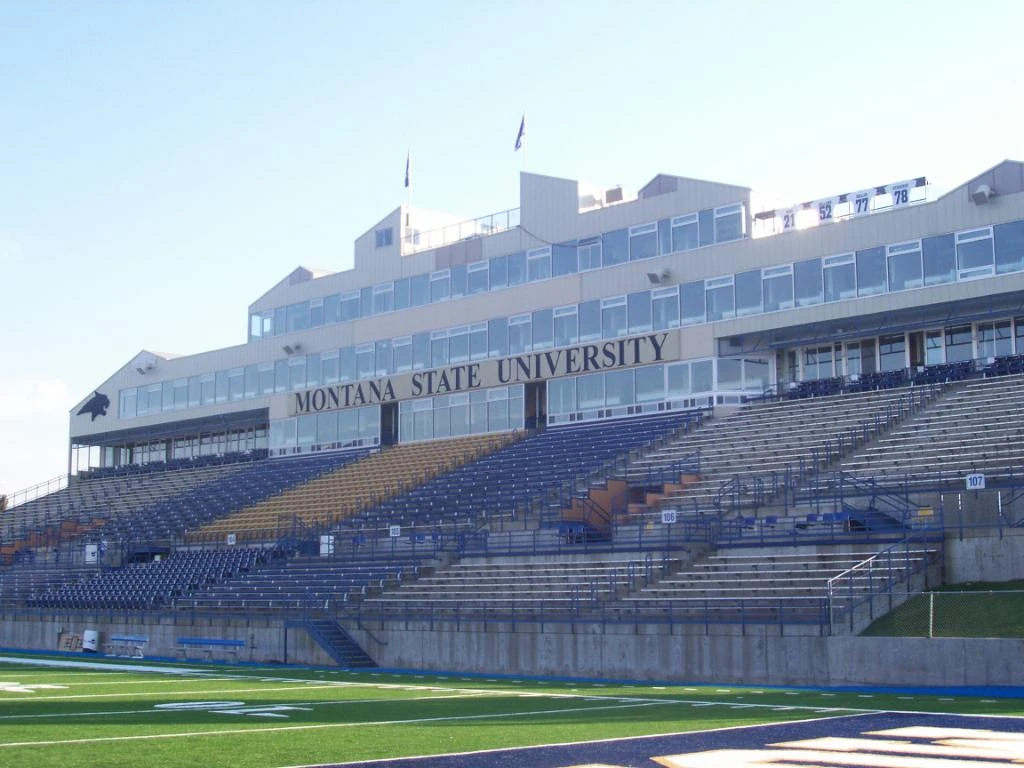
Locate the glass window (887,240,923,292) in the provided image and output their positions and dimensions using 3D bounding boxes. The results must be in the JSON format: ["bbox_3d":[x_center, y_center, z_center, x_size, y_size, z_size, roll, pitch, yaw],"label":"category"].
[{"bbox_3d":[14.658,-4.387,58.422,0.100,1.792,1.524,8,-11,-44],"label":"glass window"}]

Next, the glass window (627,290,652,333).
[{"bbox_3d":[6.020,-3.345,73.831,0.150,1.980,1.555,7,-10,-44],"label":"glass window"}]

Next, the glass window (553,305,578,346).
[{"bbox_3d":[2.656,-2.858,77.251,0.150,1.980,1.701,7,-10,-44],"label":"glass window"}]

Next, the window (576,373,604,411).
[{"bbox_3d":[3.788,0.407,75.765,0.100,1.670,1.833,8,-11,-44],"label":"window"}]

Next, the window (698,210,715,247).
[{"bbox_3d":[8.942,-7.120,71.886,0.120,1.633,0.917,8,-11,-44],"label":"window"}]

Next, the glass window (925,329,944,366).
[{"bbox_3d":[16.684,-1.322,61.811,0.100,1.571,0.854,8,-11,-44],"label":"glass window"}]

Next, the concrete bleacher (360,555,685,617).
[{"bbox_3d":[-0.092,5.966,45.583,4.400,1.800,9.600,8,-11,-44],"label":"concrete bleacher"}]

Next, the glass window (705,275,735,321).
[{"bbox_3d":[9.376,-3.810,70.485,0.150,2.020,1.640,7,-11,-44],"label":"glass window"}]

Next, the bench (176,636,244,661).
[{"bbox_3d":[-9.908,8.653,51.003,0.480,0.720,3.870,8,-11,-44],"label":"bench"}]

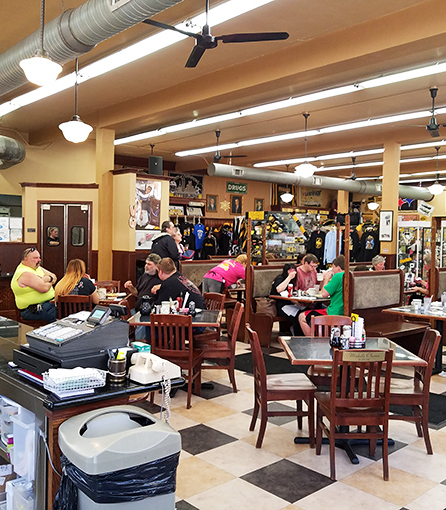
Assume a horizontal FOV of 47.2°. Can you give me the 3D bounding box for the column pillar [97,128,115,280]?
[{"bbox_3d":[-2.162,-0.548,9.388,0.265,3.500,0.265,-1,3,-42],"label":"column pillar"}]

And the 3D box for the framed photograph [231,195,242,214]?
[{"bbox_3d":[0.494,-1.781,18.185,0.540,0.670,0.050,-1,3,-42],"label":"framed photograph"}]

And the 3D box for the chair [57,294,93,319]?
[{"bbox_3d":[-1.674,0.888,5.984,0.430,0.870,0.480,1,2,0],"label":"chair"}]

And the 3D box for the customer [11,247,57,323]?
[{"bbox_3d":[-2.280,0.602,6.625,0.850,1.370,0.620,1,2,3],"label":"customer"}]

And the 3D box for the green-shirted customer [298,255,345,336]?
[{"bbox_3d":[1.374,0.687,6.861,0.480,1.340,0.700,-1,3,-42],"label":"green-shirted customer"}]

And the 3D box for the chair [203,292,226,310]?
[{"bbox_3d":[-0.246,0.922,6.304,0.420,0.850,0.490,3,3,44],"label":"chair"}]

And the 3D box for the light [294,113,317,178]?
[{"bbox_3d":[1.552,-2.062,9.635,0.420,1.224,0.420,1,2,0],"label":"light"}]

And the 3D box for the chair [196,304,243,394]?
[{"bbox_3d":[-0.055,0.936,5.314,0.480,0.870,0.430,1,2,-5],"label":"chair"}]

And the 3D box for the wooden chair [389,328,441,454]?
[{"bbox_3d":[1.354,1.006,3.875,0.480,0.870,0.430,1,2,6],"label":"wooden chair"}]

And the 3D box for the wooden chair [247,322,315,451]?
[{"bbox_3d":[0.447,1.010,4.030,0.490,0.850,0.420,1,2,-5],"label":"wooden chair"}]

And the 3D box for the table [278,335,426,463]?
[{"bbox_3d":[0.940,1.084,3.934,0.925,0.725,0.925,1,2,3],"label":"table"}]

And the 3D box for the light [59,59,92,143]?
[{"bbox_3d":[-1.706,-1.845,5.943,0.400,1.080,0.400,1,2,0],"label":"light"}]

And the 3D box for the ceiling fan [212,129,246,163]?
[{"bbox_3d":[-0.092,-2.220,10.400,1.250,0.600,1.200,1,2,0],"label":"ceiling fan"}]

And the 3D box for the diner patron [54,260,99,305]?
[{"bbox_3d":[-1.800,0.713,6.450,0.540,1.320,0.780,1,2,19],"label":"diner patron"}]

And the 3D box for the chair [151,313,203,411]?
[{"bbox_3d":[-0.450,0.994,4.970,0.440,0.900,0.530,1,2,11],"label":"chair"}]

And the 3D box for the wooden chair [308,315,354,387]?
[{"bbox_3d":[0.950,1.029,4.490,0.440,0.900,0.520,1,2,10],"label":"wooden chair"}]

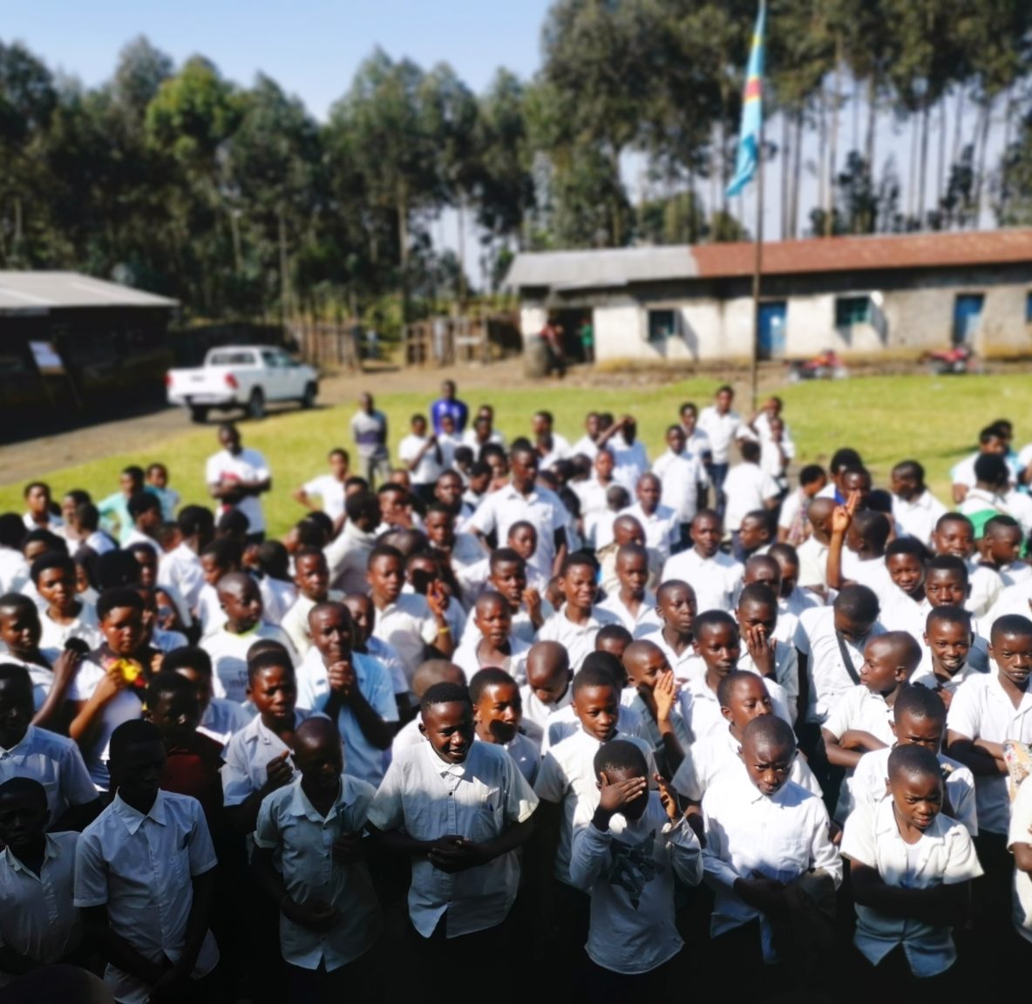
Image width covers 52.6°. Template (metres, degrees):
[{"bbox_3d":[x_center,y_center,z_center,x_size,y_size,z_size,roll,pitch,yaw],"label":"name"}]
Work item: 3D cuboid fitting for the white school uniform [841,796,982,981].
[{"bbox_3d":[1.146,1.117,3.099,0.410,0.520,0.250,2,10,14],"label":"white school uniform"}]

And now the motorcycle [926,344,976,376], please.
[{"bbox_3d":[14.167,-4.631,34.000,1.980,1.060,0.750,-1,11,0],"label":"motorcycle"}]

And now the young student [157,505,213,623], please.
[{"bbox_3d":[-1.677,0.775,5.443,0.300,1.550,0.420,-10,14,-39],"label":"young student"}]

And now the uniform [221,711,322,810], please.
[{"bbox_3d":[-0.765,0.949,3.352,0.400,0.570,0.260,-7,12,-27],"label":"uniform"}]

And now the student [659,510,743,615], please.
[{"bbox_3d":[0.912,0.758,5.092,0.420,1.470,0.260,0,11,7],"label":"student"}]

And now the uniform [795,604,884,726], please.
[{"bbox_3d":[1.212,0.765,3.961,0.410,0.560,0.250,2,10,15],"label":"uniform"}]

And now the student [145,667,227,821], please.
[{"bbox_3d":[-1.115,1.227,3.650,0.400,1.349,0.270,-6,12,-24],"label":"student"}]

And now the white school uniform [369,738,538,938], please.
[{"bbox_3d":[-0.168,0.982,3.106,0.480,0.610,0.270,-2,11,-2],"label":"white school uniform"}]

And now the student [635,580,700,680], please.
[{"bbox_3d":[0.626,1.008,4.034,0.390,1.460,0.260,-2,11,-4],"label":"student"}]

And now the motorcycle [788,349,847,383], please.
[{"bbox_3d":[9.523,-4.345,32.904,1.930,1.050,0.740,0,11,7],"label":"motorcycle"}]

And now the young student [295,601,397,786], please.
[{"bbox_3d":[-0.629,1.105,3.912,0.400,1.526,0.300,-3,10,-10],"label":"young student"}]

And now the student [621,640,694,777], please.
[{"bbox_3d":[0.460,1.112,3.579,0.390,1.340,0.310,-8,13,-30],"label":"student"}]

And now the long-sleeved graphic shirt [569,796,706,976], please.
[{"bbox_3d":[0.346,1.102,3.012,0.385,0.540,0.300,1,11,6],"label":"long-sleeved graphic shirt"}]

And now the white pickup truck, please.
[{"bbox_3d":[-6.931,-3.193,27.263,1.850,1.800,5.250,1,11,14],"label":"white pickup truck"}]

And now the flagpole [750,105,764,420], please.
[{"bbox_3d":[3.168,-3.496,13.608,0.080,7.000,0.080,-1,10,0],"label":"flagpole"}]

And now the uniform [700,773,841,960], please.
[{"bbox_3d":[0.722,1.066,3.003,0.385,0.545,0.270,1,12,12],"label":"uniform"}]

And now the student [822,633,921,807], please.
[{"bbox_3d":[1.247,1.152,3.657,0.410,1.463,0.300,0,10,5],"label":"student"}]

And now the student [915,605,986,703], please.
[{"bbox_3d":[1.486,1.101,3.713,0.410,1.536,0.260,2,10,17],"label":"student"}]

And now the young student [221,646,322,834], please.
[{"bbox_3d":[-0.737,1.192,3.461,0.400,1.514,0.280,-7,12,-29],"label":"young student"}]

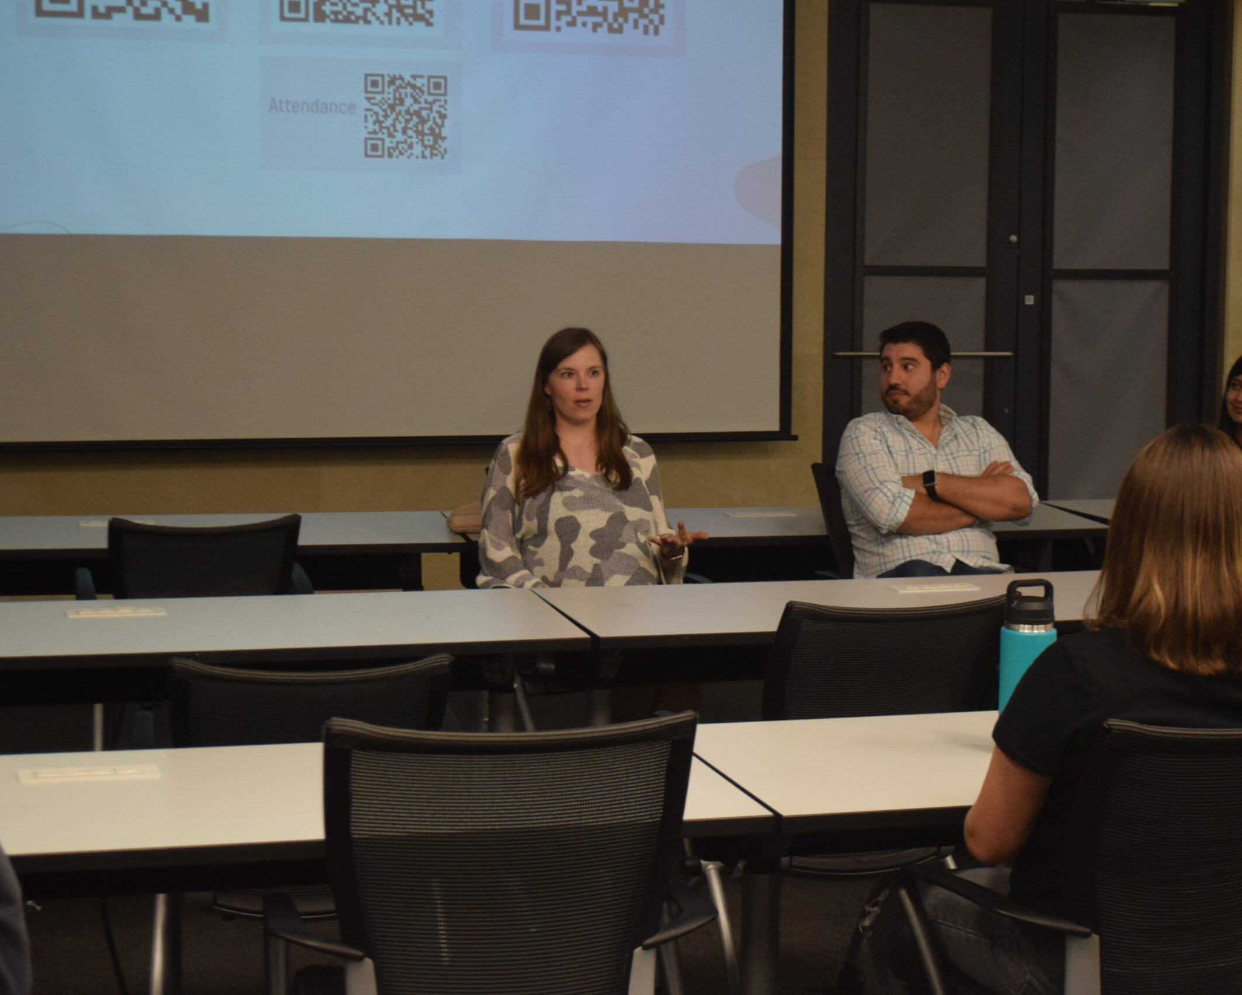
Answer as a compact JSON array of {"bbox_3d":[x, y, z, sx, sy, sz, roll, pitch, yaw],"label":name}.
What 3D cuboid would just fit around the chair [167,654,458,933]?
[{"bbox_3d":[-0.550,0.647,4.461,0.610,0.825,0.600,0,6,-7],"label":"chair"}]

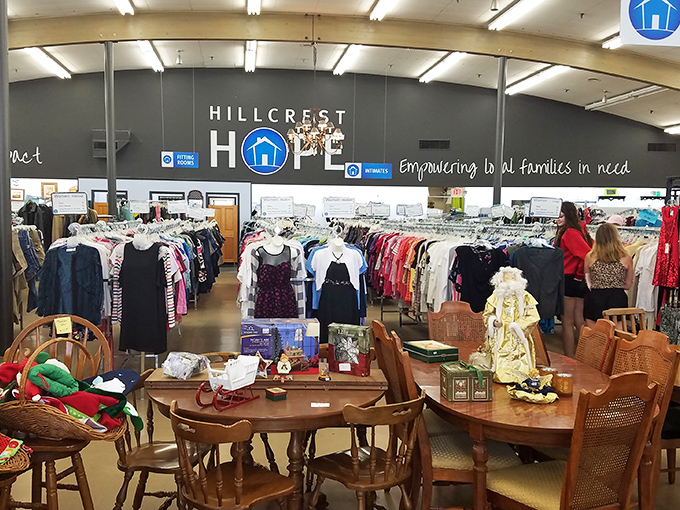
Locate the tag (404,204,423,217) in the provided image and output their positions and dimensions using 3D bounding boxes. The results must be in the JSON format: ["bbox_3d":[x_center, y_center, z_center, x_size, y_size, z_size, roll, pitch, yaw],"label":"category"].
[{"bbox_3d":[1.171,-0.706,8.100,0.285,0.180,0.020,1,4,-3],"label":"tag"}]

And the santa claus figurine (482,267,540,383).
[{"bbox_3d":[0.875,0.353,2.620,0.285,0.560,0.210,2,4,13],"label":"santa claus figurine"}]

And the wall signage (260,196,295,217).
[{"bbox_3d":[-0.567,-0.435,4.630,0.300,0.187,0.020,0,5,-11],"label":"wall signage"}]

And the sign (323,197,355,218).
[{"bbox_3d":[-0.007,-0.431,4.650,0.285,0.180,0.020,1,4,-3],"label":"sign"}]

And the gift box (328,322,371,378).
[{"bbox_3d":[0.050,0.475,2.559,0.188,0.228,0.075,3,5,25],"label":"gift box"}]

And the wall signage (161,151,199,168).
[{"bbox_3d":[-4.106,-2.458,13.147,0.930,0.400,0.030,0,5,-11],"label":"wall signage"}]

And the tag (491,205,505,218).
[{"bbox_3d":[2.427,-0.670,7.869,0.220,0.175,0.020,-11,5,4],"label":"tag"}]

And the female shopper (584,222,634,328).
[{"bbox_3d":[2.360,0.477,4.500,0.440,1.560,0.320,2,4,16],"label":"female shopper"}]

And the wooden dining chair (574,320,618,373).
[{"bbox_3d":[1.300,0.861,3.050,0.550,0.990,0.480,0,4,-11],"label":"wooden dining chair"}]

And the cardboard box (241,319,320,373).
[{"bbox_3d":[-0.303,0.462,2.582,0.385,0.245,0.125,0,4,-8],"label":"cardboard box"}]

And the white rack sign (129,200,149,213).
[{"bbox_3d":[-2.949,-0.705,7.500,0.285,0.180,0.020,0,4,-6],"label":"white rack sign"}]

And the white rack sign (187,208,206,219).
[{"bbox_3d":[-2.192,-0.637,7.800,0.285,0.175,0.020,0,4,-6],"label":"white rack sign"}]

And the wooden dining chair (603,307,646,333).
[{"bbox_3d":[2.340,0.866,3.850,0.520,0.880,0.530,-1,5,-17],"label":"wooden dining chair"}]

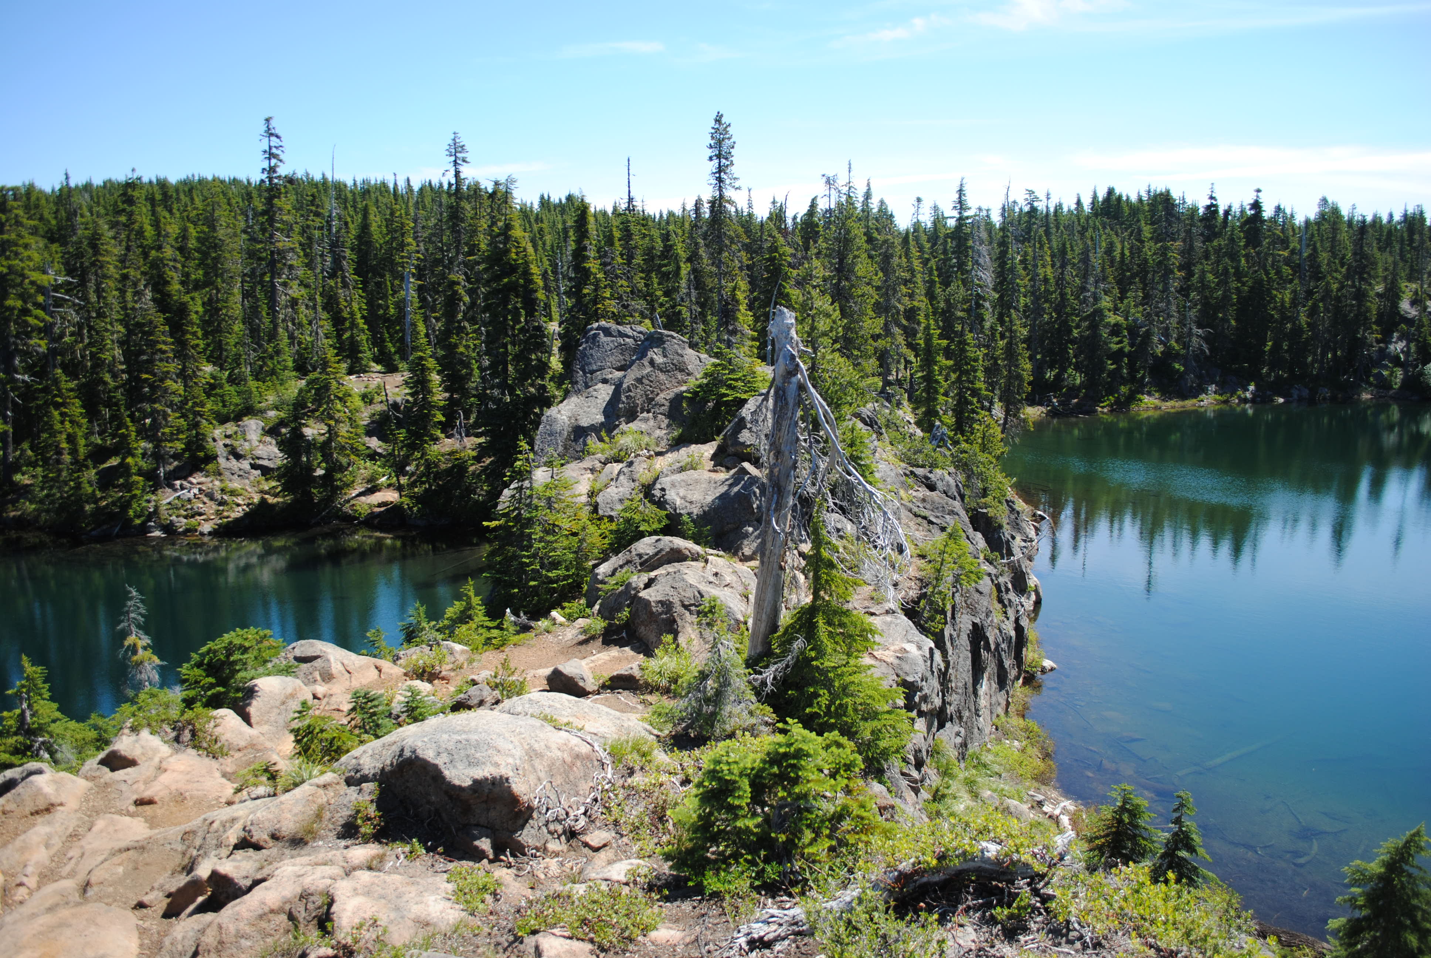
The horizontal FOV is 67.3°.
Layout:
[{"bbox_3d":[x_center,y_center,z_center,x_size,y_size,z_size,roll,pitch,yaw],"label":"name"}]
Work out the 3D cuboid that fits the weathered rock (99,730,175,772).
[{"bbox_3d":[-3.996,1.866,7.400,0.520,0.250,0.450,0,8,0],"label":"weathered rock"}]

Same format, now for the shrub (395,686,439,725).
[{"bbox_3d":[-2.472,1.870,8.900,0.360,0.330,0.350,0,8,0],"label":"shrub"}]

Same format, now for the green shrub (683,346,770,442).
[{"bbox_3d":[0.173,-1.383,17.500,1.415,1.550,1.274,0,9,1],"label":"green shrub"}]

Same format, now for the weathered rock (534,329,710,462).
[{"bbox_3d":[-1.943,-1.755,22.500,3.600,2.650,2.800,0,8,0],"label":"weathered rock"}]

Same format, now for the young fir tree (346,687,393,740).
[{"bbox_3d":[-2.668,1.816,8.300,0.351,0.383,0.316,-4,10,-19],"label":"young fir tree"}]

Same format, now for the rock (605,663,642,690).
[{"bbox_3d":[-0.936,1.983,10.865,0.380,0.230,0.300,-1,8,-5],"label":"rock"}]

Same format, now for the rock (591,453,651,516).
[{"bbox_3d":[-1.573,0.112,18.000,1.000,0.950,0.900,0,8,0],"label":"rock"}]

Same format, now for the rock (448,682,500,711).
[{"bbox_3d":[-2.108,1.916,9.400,0.460,0.290,0.380,0,7,0],"label":"rock"}]

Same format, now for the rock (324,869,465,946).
[{"bbox_3d":[-1.882,2.517,6.340,0.770,0.240,0.480,-3,9,-18],"label":"rock"}]

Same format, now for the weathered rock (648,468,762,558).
[{"bbox_3d":[-0.117,0.499,15.000,1.650,1.100,1.300,0,7,0],"label":"weathered rock"}]

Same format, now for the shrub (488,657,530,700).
[{"bbox_3d":[-2.050,1.949,10.637,0.380,0.380,0.340,-2,8,-11],"label":"shrub"}]

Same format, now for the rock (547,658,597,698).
[{"bbox_3d":[-1.430,1.962,10.652,0.470,0.340,0.400,-2,8,-8],"label":"rock"}]

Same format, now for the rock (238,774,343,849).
[{"bbox_3d":[-2.605,2.037,6.600,0.604,0.371,0.453,-5,10,-23],"label":"rock"}]

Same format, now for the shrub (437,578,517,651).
[{"bbox_3d":[-2.468,1.417,11.200,0.804,0.727,0.724,-3,10,-13],"label":"shrub"}]

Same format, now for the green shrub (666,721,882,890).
[{"bbox_3d":[0.324,1.801,6.000,1.184,0.776,1.006,0,10,3],"label":"green shrub"}]

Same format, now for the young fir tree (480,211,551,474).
[{"bbox_3d":[-6.129,-4.376,33.000,2.200,8.100,2.200,0,8,0],"label":"young fir tree"}]

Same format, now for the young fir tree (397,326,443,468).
[{"bbox_3d":[-10.458,-2.885,38.000,1.700,5.000,1.700,0,7,0],"label":"young fir tree"}]

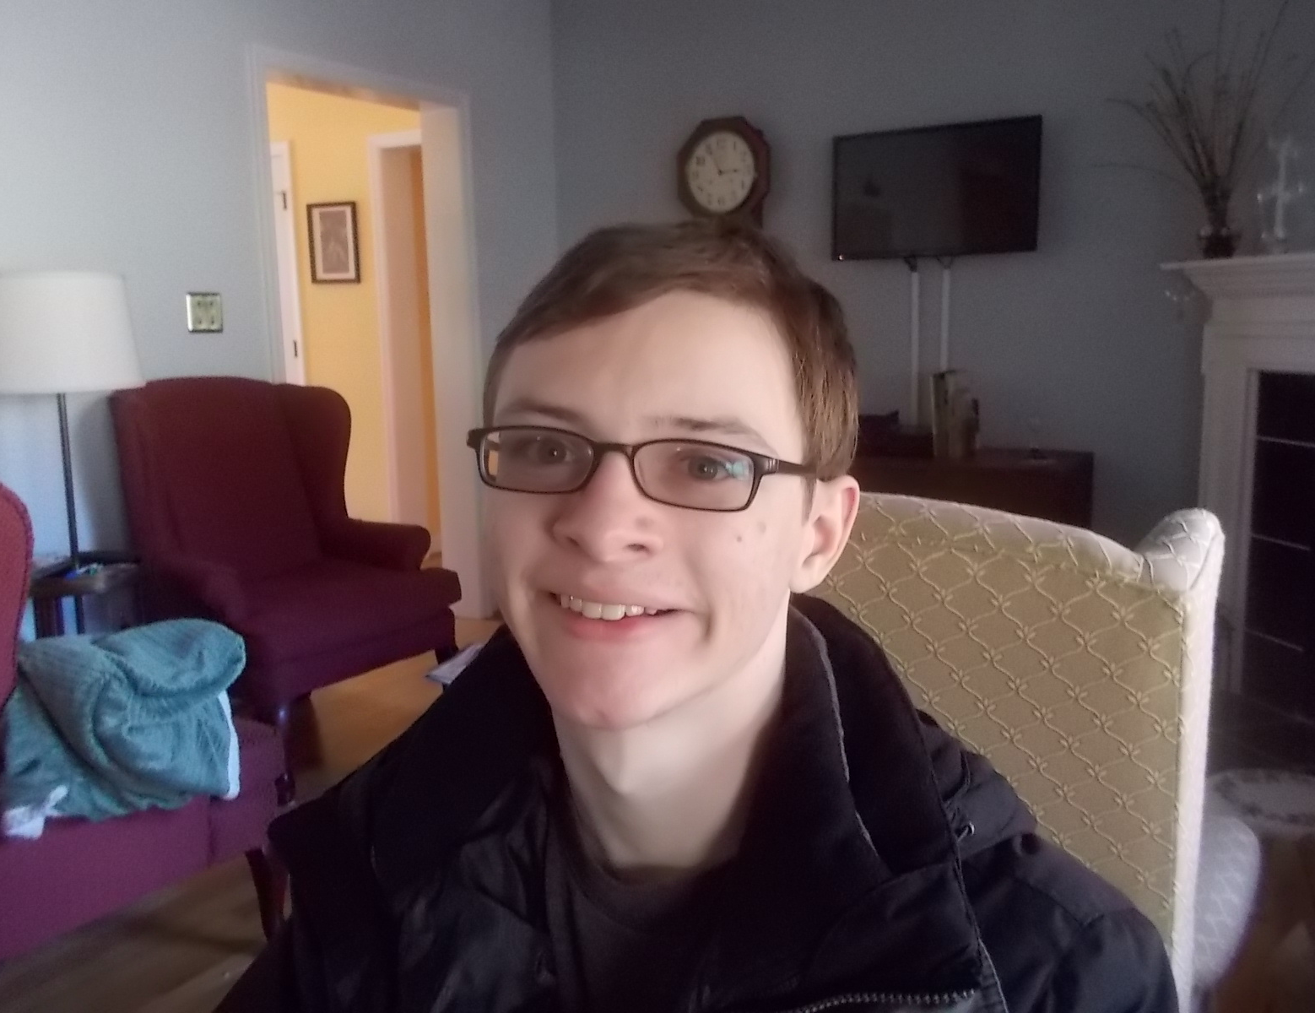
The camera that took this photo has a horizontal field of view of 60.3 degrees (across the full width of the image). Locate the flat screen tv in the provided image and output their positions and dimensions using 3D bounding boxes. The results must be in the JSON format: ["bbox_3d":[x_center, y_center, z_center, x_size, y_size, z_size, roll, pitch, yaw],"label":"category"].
[{"bbox_3d":[0.968,-1.096,3.955,0.737,0.432,0.070,5,11,33],"label":"flat screen tv"}]

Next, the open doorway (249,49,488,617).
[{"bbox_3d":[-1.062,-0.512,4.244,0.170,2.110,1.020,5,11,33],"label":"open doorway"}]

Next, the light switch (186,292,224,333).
[{"bbox_3d":[-1.416,-0.607,3.550,0.015,0.124,0.124,5,11,33],"label":"light switch"}]

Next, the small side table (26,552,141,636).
[{"bbox_3d":[-1.515,0.458,3.047,0.380,0.610,0.380,5,11,33],"label":"small side table"}]

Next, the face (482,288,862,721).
[{"bbox_3d":[0.012,-0.003,0.500,0.150,0.190,0.125,2,2,14],"label":"face"}]

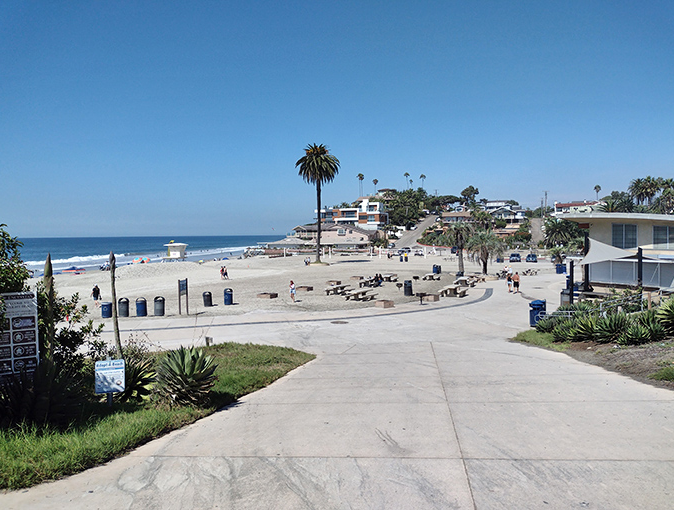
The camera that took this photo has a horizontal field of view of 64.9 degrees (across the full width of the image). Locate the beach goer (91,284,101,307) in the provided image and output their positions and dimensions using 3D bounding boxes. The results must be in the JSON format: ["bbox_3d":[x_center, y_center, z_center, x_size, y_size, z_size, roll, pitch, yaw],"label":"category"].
[{"bbox_3d":[-17.706,2.970,38.967,0.480,1.680,0.550,2,3,45],"label":"beach goer"}]

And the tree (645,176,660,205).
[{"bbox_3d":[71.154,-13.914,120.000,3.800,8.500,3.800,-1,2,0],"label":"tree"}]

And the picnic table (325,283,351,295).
[{"bbox_3d":[0.228,2.999,45.579,1.800,0.760,2.400,1,3,36],"label":"picnic table"}]

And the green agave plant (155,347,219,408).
[{"bbox_3d":[-2.696,2.176,9.500,1.100,0.980,1.100,-1,2,0],"label":"green agave plant"}]

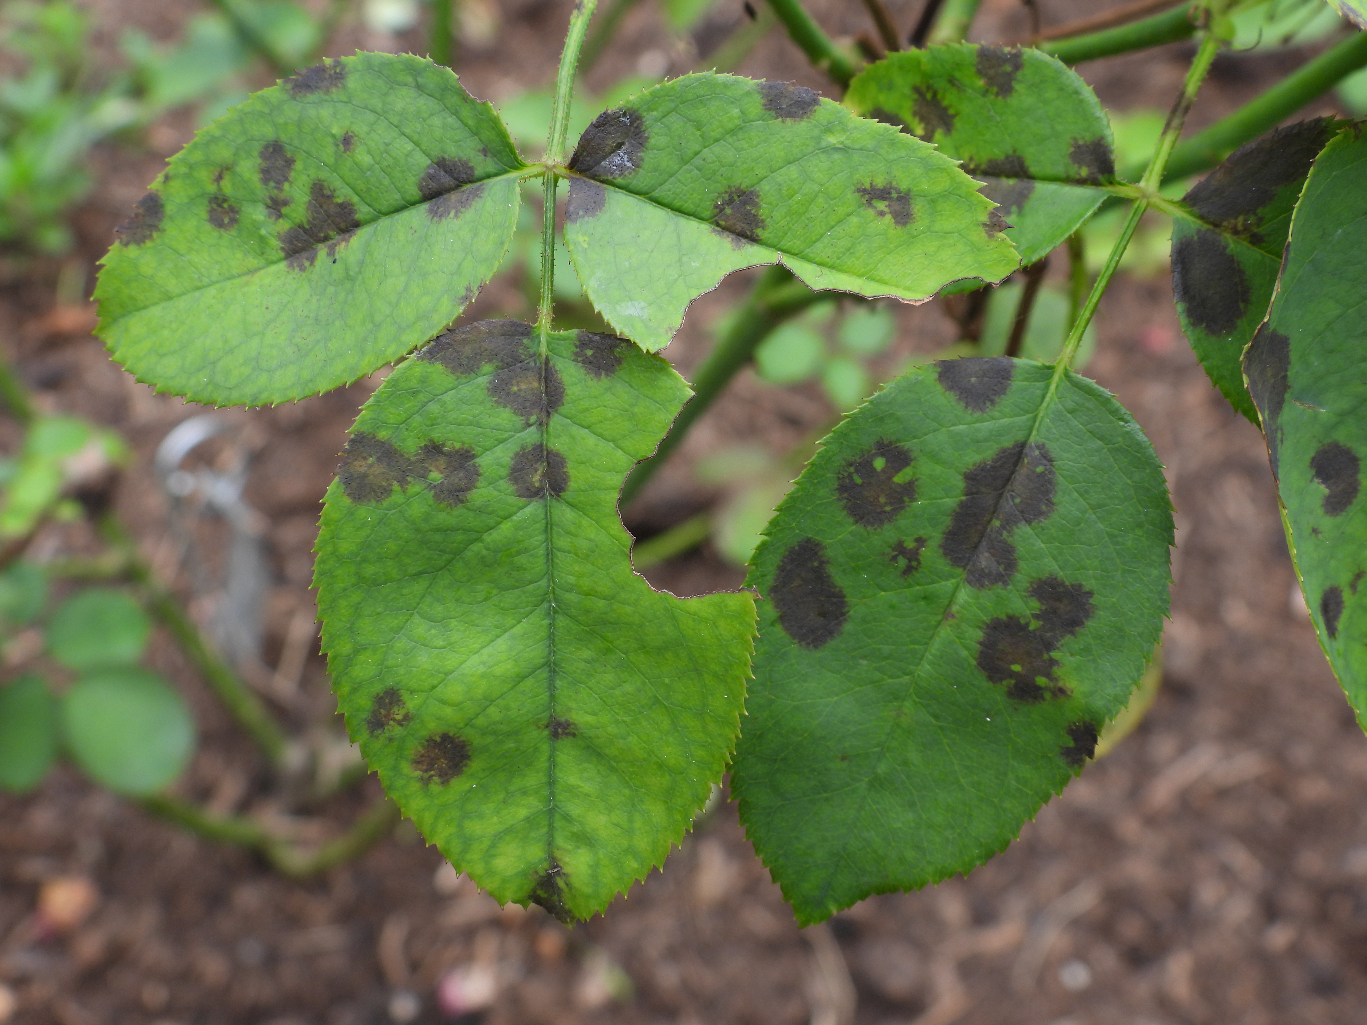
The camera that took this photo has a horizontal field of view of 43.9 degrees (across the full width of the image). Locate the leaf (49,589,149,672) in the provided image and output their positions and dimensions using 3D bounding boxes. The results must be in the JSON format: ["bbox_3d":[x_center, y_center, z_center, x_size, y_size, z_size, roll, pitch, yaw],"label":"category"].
[{"bbox_3d":[-0.152,0.031,0.440,0.028,0.009,0.024,0,67,0],"label":"leaf"}]

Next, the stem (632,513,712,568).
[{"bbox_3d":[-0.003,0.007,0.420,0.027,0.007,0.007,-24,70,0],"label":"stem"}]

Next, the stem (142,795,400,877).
[{"bbox_3d":[-0.104,0.082,0.430,0.066,0.018,0.018,0,41,0],"label":"stem"}]

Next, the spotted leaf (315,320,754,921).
[{"bbox_3d":[-0.019,0.014,0.215,0.056,0.012,0.076,0,85,0],"label":"spotted leaf"}]

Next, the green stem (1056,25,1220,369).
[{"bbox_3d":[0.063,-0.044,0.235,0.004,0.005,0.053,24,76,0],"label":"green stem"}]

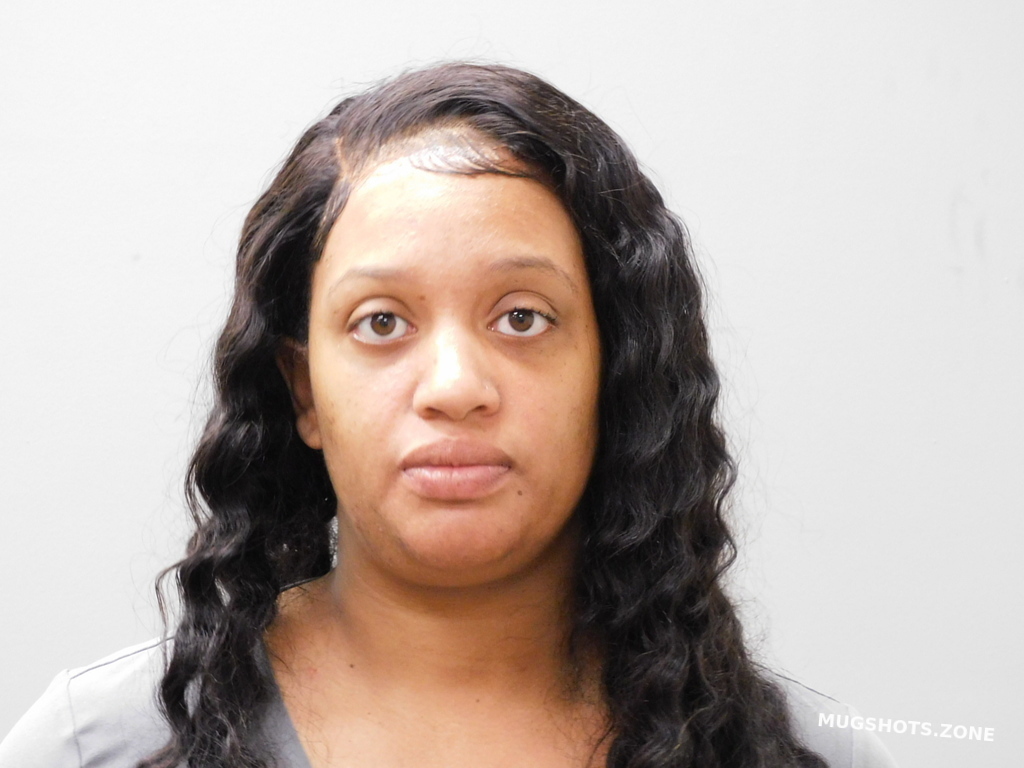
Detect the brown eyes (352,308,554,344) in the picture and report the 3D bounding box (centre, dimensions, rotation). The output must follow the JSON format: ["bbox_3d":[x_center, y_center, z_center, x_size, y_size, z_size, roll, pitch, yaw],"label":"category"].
[{"bbox_3d":[-0.027,-0.026,2.030,0.093,0.017,0.022,-1,0,-4],"label":"brown eyes"}]

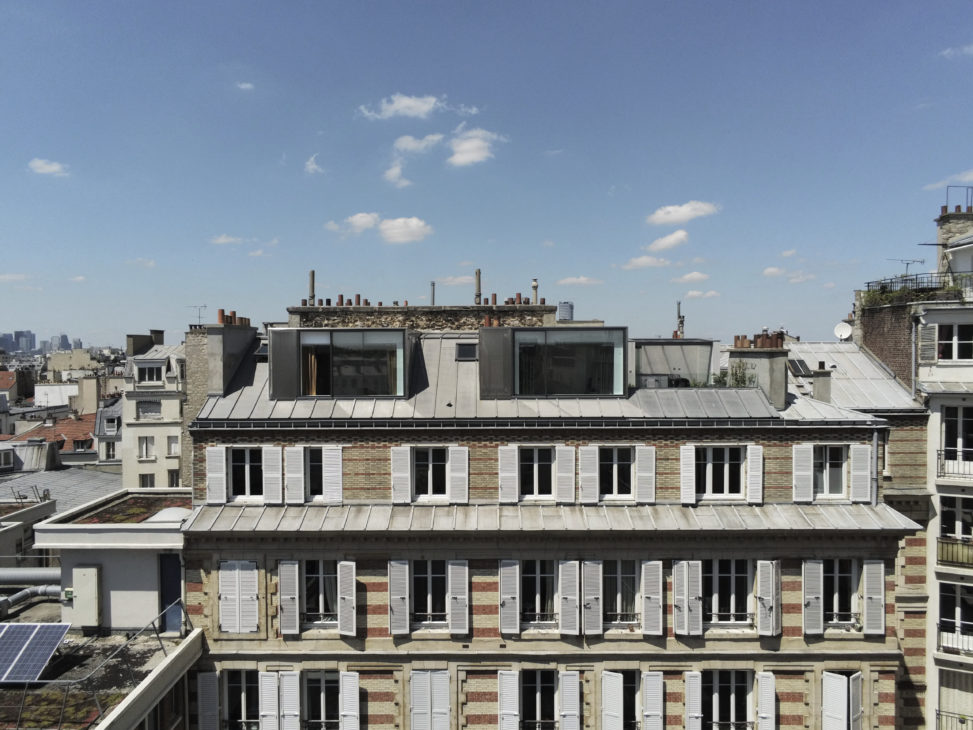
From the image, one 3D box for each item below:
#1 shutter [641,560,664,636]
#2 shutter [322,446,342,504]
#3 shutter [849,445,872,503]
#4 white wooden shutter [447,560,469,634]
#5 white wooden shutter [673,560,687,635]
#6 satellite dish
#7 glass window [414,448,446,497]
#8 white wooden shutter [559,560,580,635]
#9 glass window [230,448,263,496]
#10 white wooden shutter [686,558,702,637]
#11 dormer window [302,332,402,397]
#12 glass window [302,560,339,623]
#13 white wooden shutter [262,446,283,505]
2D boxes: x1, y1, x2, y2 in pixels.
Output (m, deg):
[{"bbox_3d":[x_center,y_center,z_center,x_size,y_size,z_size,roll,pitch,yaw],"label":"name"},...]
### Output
[{"bbox_3d":[4.871,6.837,18.950,0.600,2.130,0.050,0,1,14],"label":"shutter"},{"bbox_3d":[-4.629,3.308,19.448,0.597,1.690,0.050,0,1,0],"label":"shutter"},{"bbox_3d":[10.869,3.158,18.779,0.622,1.648,0.050,0,1,0],"label":"shutter"},{"bbox_3d":[-0.792,6.609,18.360,0.568,2.105,0.050,0,1,8],"label":"white wooden shutter"},{"bbox_3d":[5.505,6.602,18.320,0.425,2.097,0.060,0,1,10],"label":"white wooden shutter"},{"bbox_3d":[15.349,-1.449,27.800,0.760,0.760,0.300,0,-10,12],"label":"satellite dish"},{"bbox_3d":[-1.649,3.157,19.120,1.020,1.493,0.120,0,1,0],"label":"glass window"},{"bbox_3d":[2.413,6.770,18.762,0.577,2.162,0.050,0,1,6],"label":"white wooden shutter"},{"bbox_3d":[-7.284,3.297,19.686,1.145,1.558,0.100,0,1,0],"label":"glass window"},{"bbox_3d":[6.058,6.764,18.747,0.425,2.160,0.050,0,1,0],"label":"white wooden shutter"},{"bbox_3d":[-4.197,-0.047,20.250,3.260,2.080,0.280,0,1,0],"label":"dormer window"},{"bbox_3d":[-4.770,6.562,18.691,1.130,1.924,0.100,0,1,0],"label":"glass window"},{"bbox_3d":[-6.257,3.236,18.918,0.578,1.651,0.050,0,1,0],"label":"white wooden shutter"}]

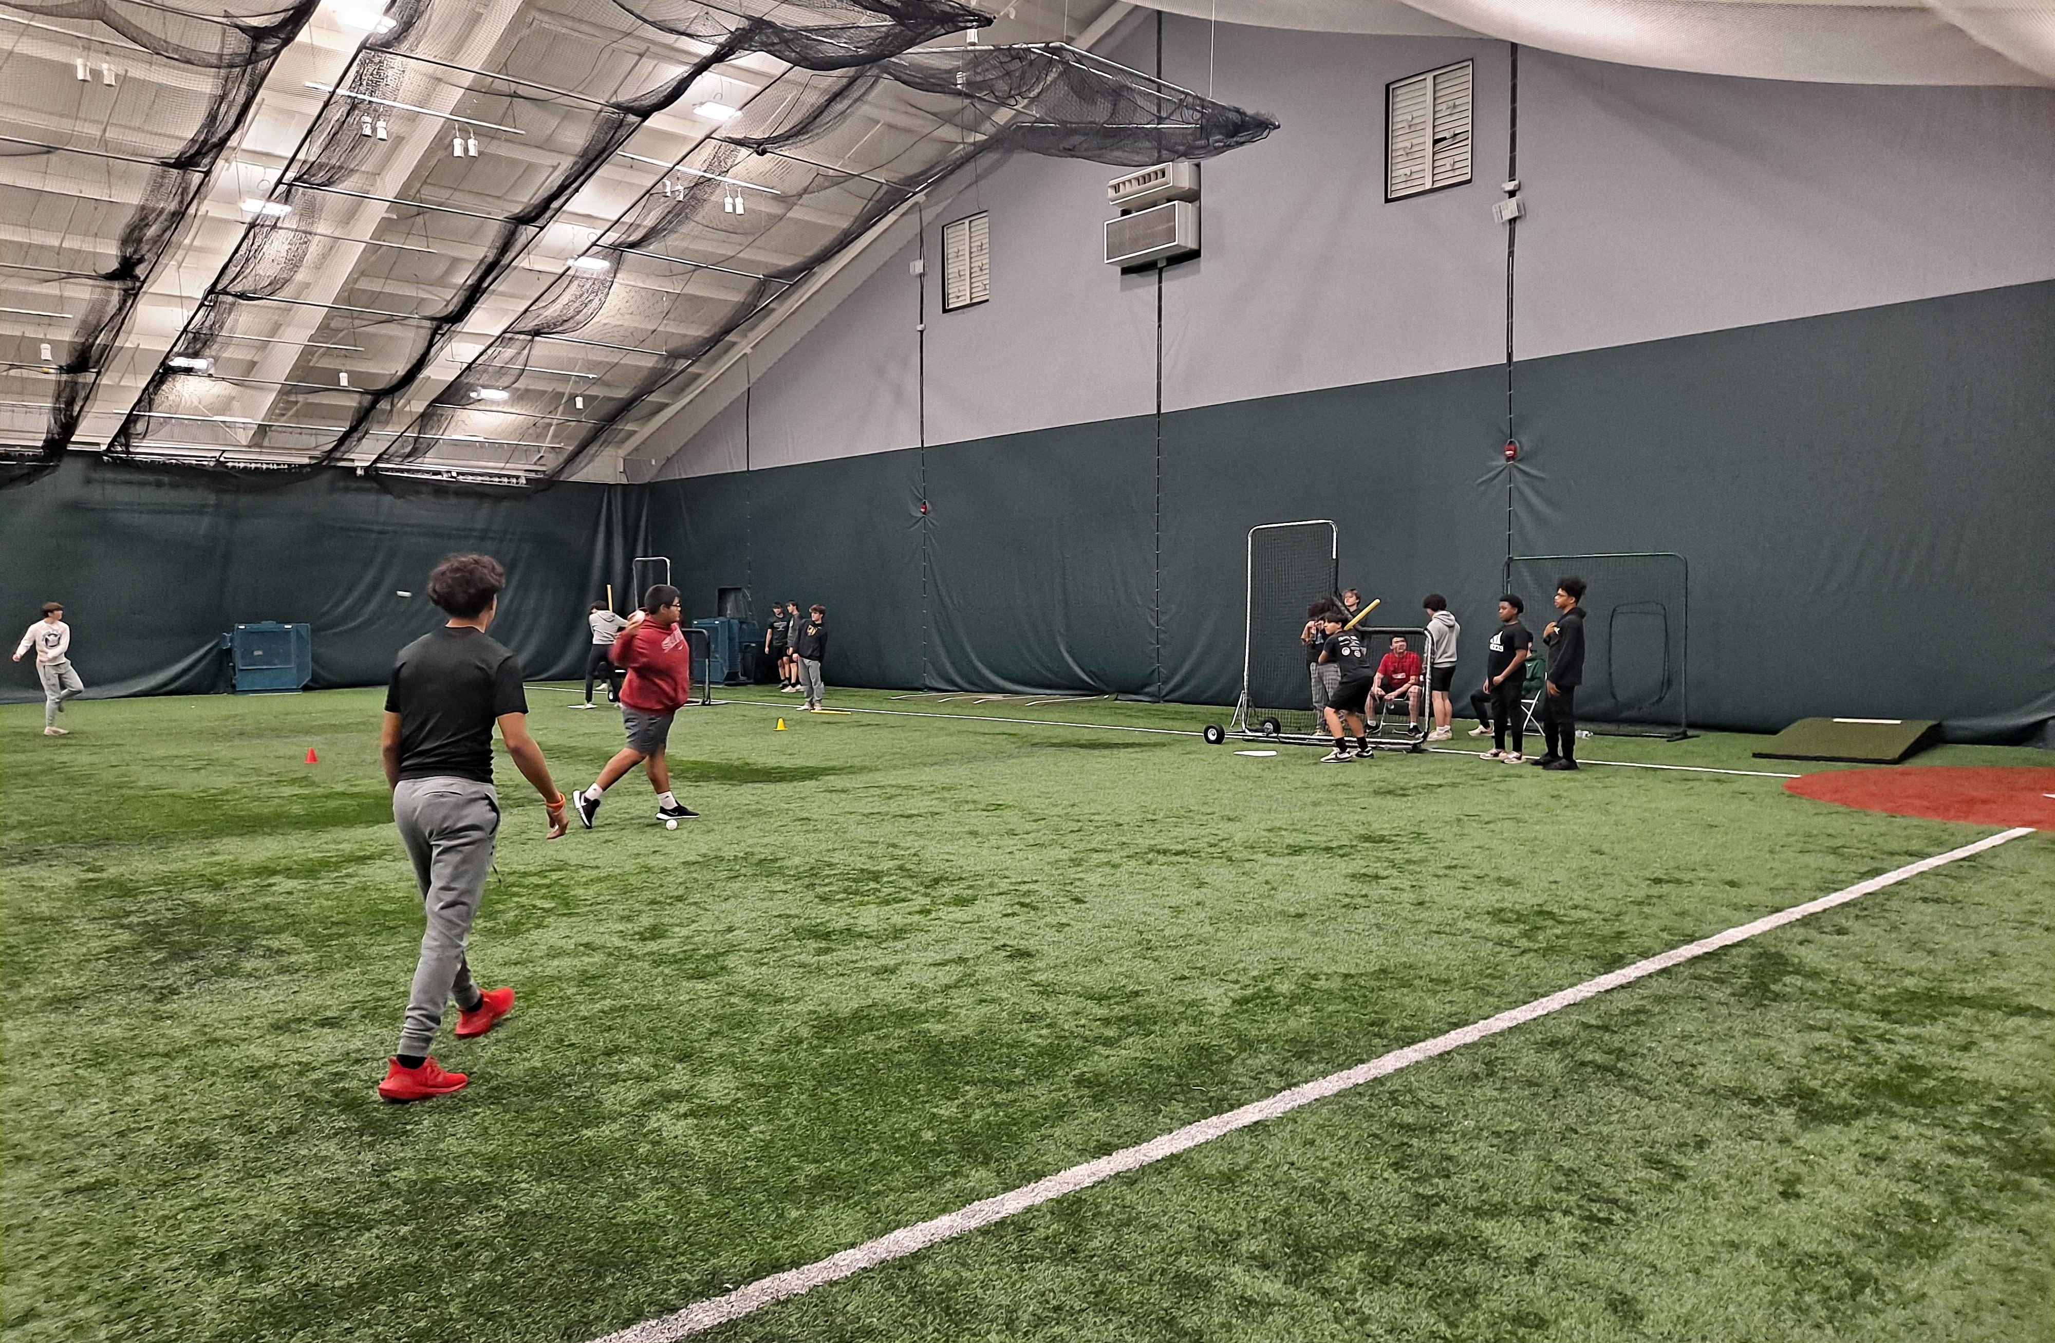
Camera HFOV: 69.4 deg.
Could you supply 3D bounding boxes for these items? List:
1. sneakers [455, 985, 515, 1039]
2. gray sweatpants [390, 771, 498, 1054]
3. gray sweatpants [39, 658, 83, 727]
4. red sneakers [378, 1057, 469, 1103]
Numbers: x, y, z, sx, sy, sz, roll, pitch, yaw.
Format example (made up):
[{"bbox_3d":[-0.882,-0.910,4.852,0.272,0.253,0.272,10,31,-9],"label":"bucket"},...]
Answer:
[{"bbox_3d":[-1.937,1.202,5.302,0.105,0.120,0.285,0,11,13],"label":"sneakers"},{"bbox_3d":[-1.931,0.764,4.924,0.380,0.850,0.680,0,2,14],"label":"gray sweatpants"},{"bbox_3d":[-12.910,0.283,19.841,0.500,0.900,0.460,1,2,27],"label":"gray sweatpants"},{"bbox_3d":[-1.859,1.239,4.578,0.105,0.120,0.280,1,3,42],"label":"red sneakers"}]

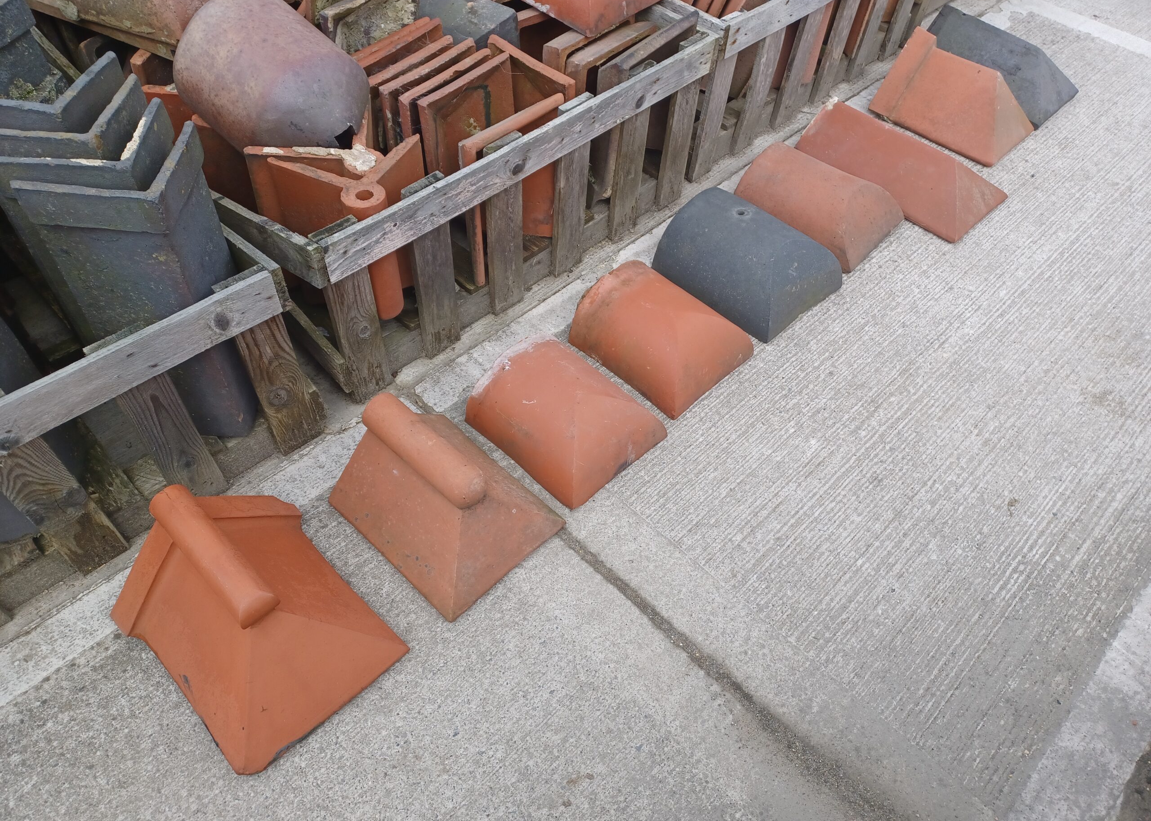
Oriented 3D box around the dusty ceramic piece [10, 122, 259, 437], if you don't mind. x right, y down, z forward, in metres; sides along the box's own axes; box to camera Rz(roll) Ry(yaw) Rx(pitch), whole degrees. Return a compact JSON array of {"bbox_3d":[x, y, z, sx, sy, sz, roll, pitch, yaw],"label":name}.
[{"bbox_3d":[-0.607,-0.158,1.268,0.244,0.460,0.163,-34,57,-32],"label":"dusty ceramic piece"}]

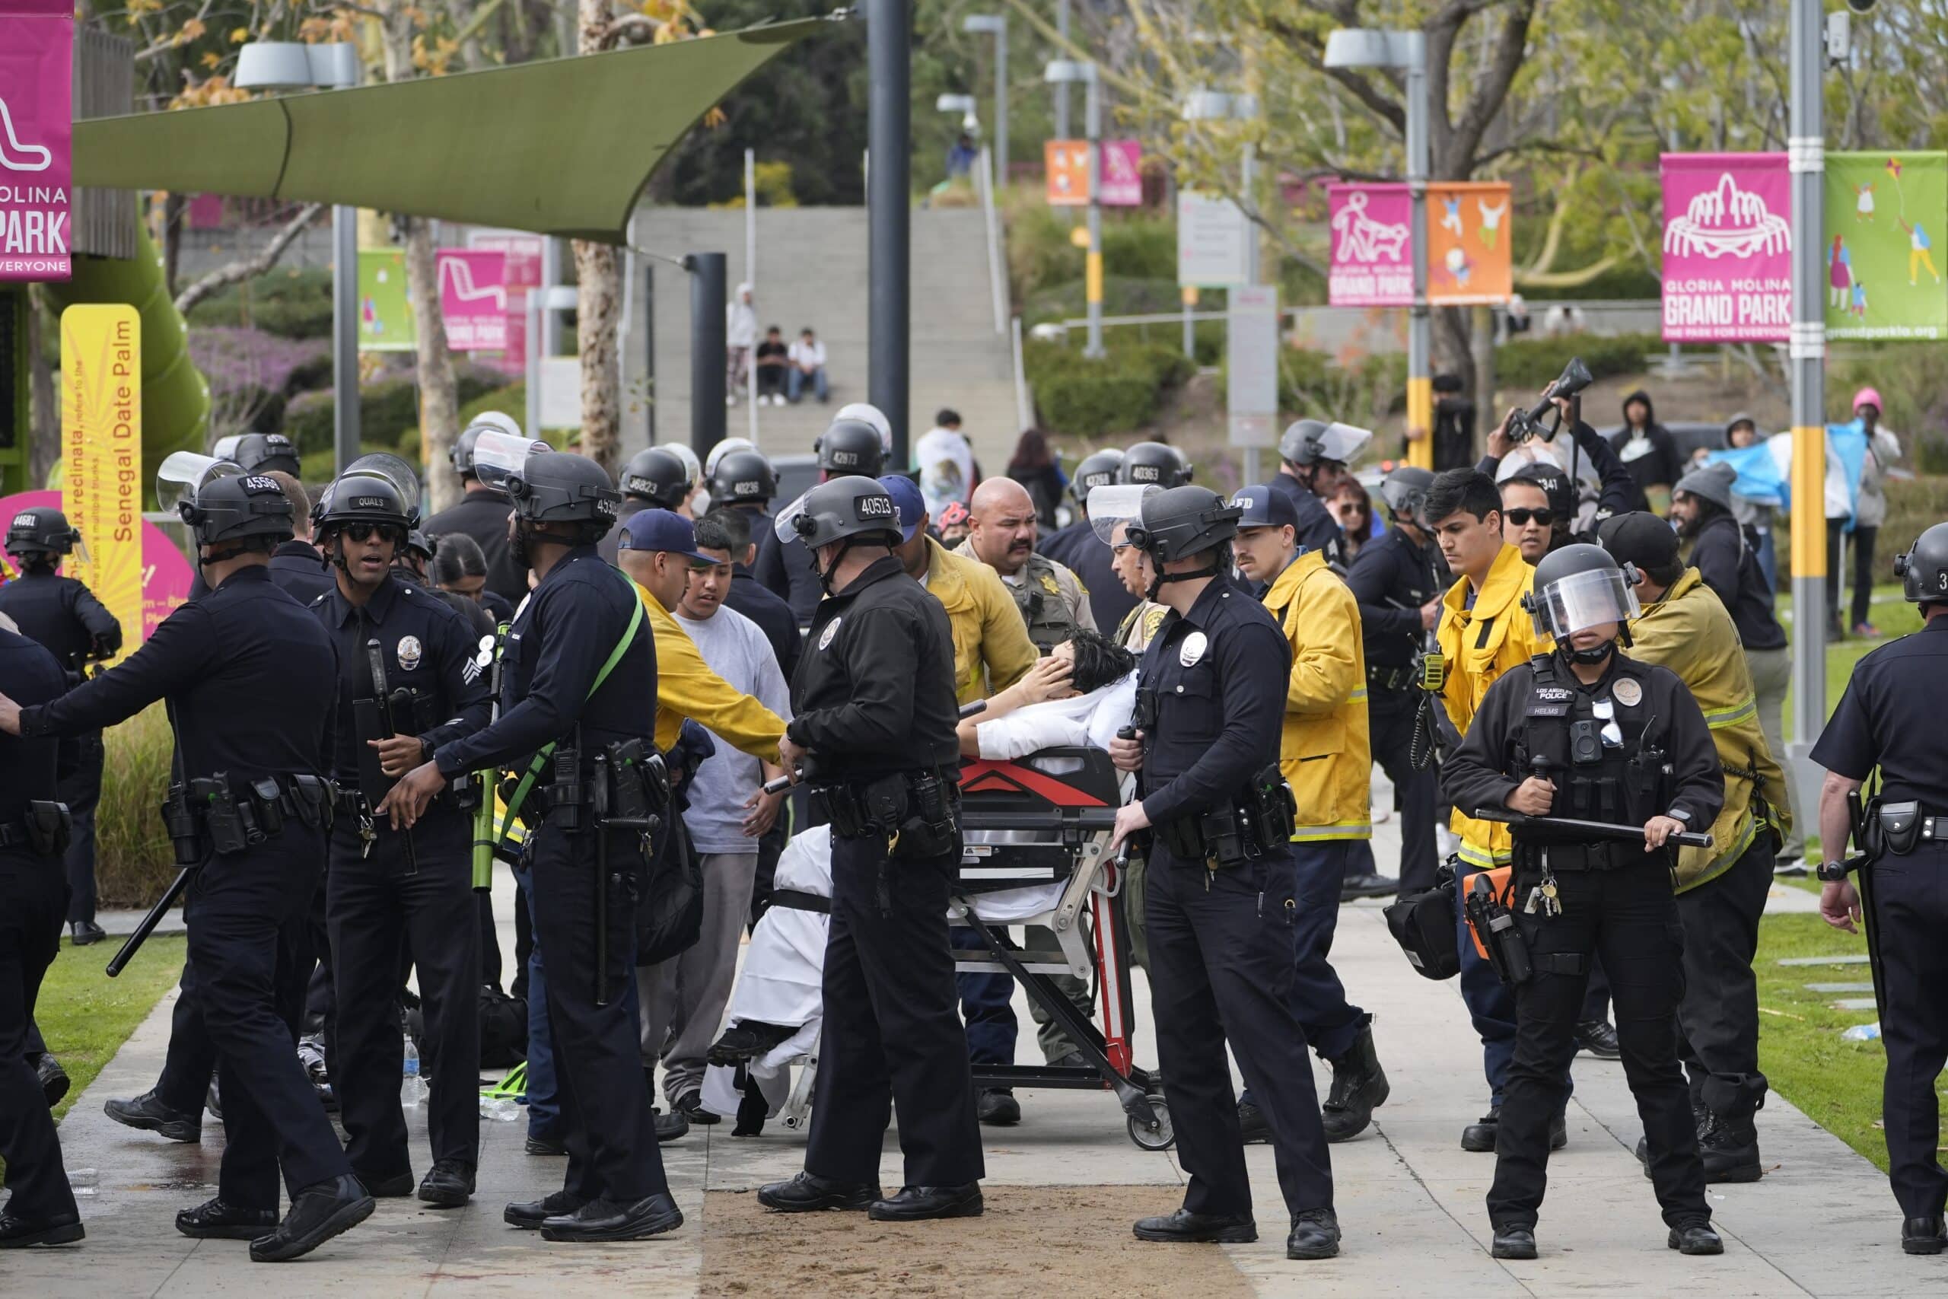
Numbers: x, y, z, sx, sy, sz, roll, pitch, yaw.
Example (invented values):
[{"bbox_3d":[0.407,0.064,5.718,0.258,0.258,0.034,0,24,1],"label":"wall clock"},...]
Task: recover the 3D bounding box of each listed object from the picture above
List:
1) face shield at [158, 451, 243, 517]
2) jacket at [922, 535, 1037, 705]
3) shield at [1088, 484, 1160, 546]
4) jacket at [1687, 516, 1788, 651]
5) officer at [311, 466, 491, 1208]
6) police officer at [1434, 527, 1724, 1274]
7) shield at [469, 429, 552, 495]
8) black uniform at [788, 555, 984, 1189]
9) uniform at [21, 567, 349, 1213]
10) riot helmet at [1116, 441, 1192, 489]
[{"bbox_3d":[-1.854,-0.397,19.000,0.180,0.170,0.250,1,1,35],"label":"face shield"},{"bbox_3d":[-0.040,0.056,21.700,0.600,0.800,0.450,1,1,37],"label":"jacket"},{"bbox_3d":[0.363,-0.321,18.950,0.185,0.155,0.250,0,1,2],"label":"shield"},{"bbox_3d":[3.342,-0.285,34.800,0.480,0.660,0.500,0,1,3],"label":"jacket"},{"bbox_3d":[-1.470,0.467,20.050,0.510,1.860,0.380,1,1,29],"label":"officer"},{"bbox_3d":[1.437,0.596,18.650,0.660,1.690,0.460,0,1,-2],"label":"police officer"},{"bbox_3d":[-1.123,-0.453,19.200,0.180,0.170,0.250,0,1,26],"label":"shield"},{"bbox_3d":[-0.217,0.551,19.600,0.460,1.570,0.530,0,1,-6],"label":"black uniform"},{"bbox_3d":[-1.881,0.575,18.900,0.740,1.550,0.520,0,1,22],"label":"uniform"},{"bbox_3d":[0.628,-0.611,27.500,0.270,0.240,0.320,0,1,16],"label":"riot helmet"}]

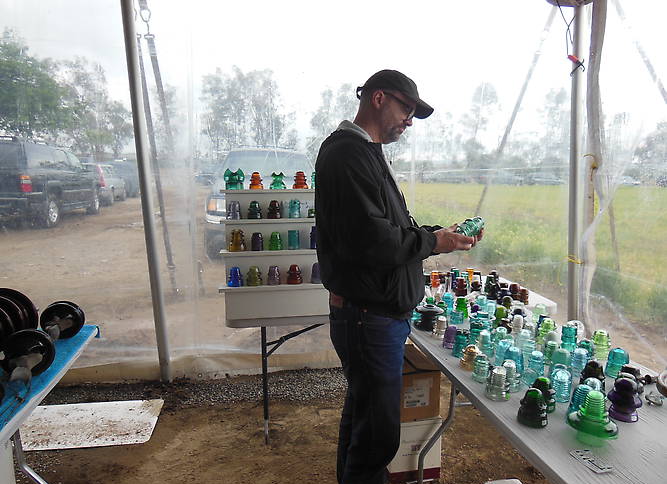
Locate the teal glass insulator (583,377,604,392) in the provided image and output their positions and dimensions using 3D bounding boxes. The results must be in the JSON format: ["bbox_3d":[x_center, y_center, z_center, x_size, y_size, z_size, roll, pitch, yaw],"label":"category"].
[{"bbox_3d":[0.842,0.483,1.555,0.072,0.092,0.072,0,7,0],"label":"teal glass insulator"}]

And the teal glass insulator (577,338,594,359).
[{"bbox_3d":[1.020,0.434,1.935,0.070,0.092,0.070,0,7,0],"label":"teal glass insulator"}]

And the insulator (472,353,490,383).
[{"bbox_3d":[0.536,0.456,1.744,0.061,0.096,0.061,0,8,0],"label":"insulator"}]

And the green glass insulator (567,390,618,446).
[{"bbox_3d":[0.728,0.487,1.352,0.128,0.128,0.128,0,7,0],"label":"green glass insulator"}]

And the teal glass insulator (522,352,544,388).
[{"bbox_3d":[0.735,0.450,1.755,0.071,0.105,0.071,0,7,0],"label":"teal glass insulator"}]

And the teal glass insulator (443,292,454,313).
[{"bbox_3d":[0.611,0.321,2.549,0.064,0.100,0.064,0,9,0],"label":"teal glass insulator"}]

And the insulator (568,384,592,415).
[{"bbox_3d":[0.778,0.494,1.500,0.080,0.093,0.080,0,8,0],"label":"insulator"}]

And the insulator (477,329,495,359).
[{"bbox_3d":[0.610,0.404,1.927,0.073,0.102,0.073,0,8,0],"label":"insulator"}]

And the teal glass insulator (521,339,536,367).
[{"bbox_3d":[0.743,0.418,1.834,0.067,0.098,0.067,0,8,0],"label":"teal glass insulator"}]

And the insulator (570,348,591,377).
[{"bbox_3d":[0.917,0.447,1.784,0.068,0.102,0.068,0,7,0],"label":"insulator"}]

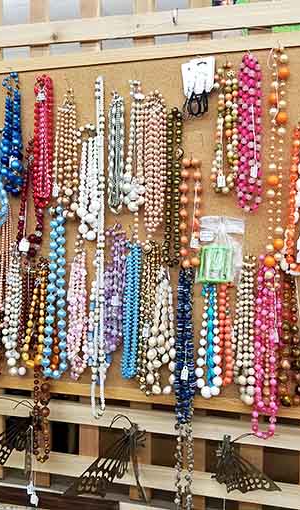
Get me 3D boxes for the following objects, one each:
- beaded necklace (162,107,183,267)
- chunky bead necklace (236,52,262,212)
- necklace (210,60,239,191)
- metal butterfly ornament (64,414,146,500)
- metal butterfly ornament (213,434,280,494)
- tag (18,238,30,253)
[{"bbox_3d":[0.039,-0.114,0.856,0.027,0.265,0.013,1,3,16],"label":"beaded necklace"},{"bbox_3d":[0.159,-0.194,0.809,0.030,0.251,0.030,1,3,16],"label":"chunky bead necklace"},{"bbox_3d":[0.123,-0.208,0.837,0.044,0.217,0.022,1,3,16],"label":"necklace"},{"bbox_3d":[-0.078,0.360,0.902,0.142,0.150,0.090,1,3,16],"label":"metal butterfly ornament"},{"bbox_3d":[0.158,0.344,0.839,0.110,0.101,0.070,1,3,16],"label":"metal butterfly ornament"},{"bbox_3d":[-0.226,-0.018,0.922,0.023,0.024,0.003,1,3,16],"label":"tag"}]

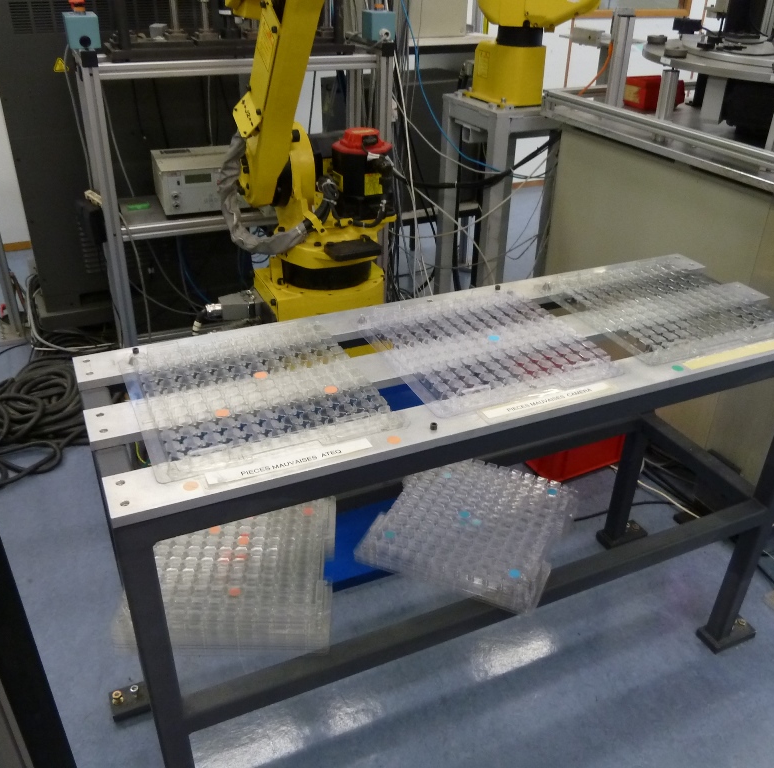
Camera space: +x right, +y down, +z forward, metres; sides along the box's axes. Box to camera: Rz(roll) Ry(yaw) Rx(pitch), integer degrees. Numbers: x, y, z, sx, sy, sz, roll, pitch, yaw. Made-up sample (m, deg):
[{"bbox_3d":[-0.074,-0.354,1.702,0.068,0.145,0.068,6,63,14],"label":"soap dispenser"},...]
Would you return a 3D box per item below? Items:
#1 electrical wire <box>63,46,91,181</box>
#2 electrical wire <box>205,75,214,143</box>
[{"bbox_3d":[-0.957,-0.820,2.286,0.030,0.422,0.058,-12,33,-23],"label":"electrical wire"},{"bbox_3d":[-0.663,-1.025,2.785,0.020,0.255,0.015,-12,33,-23],"label":"electrical wire"}]

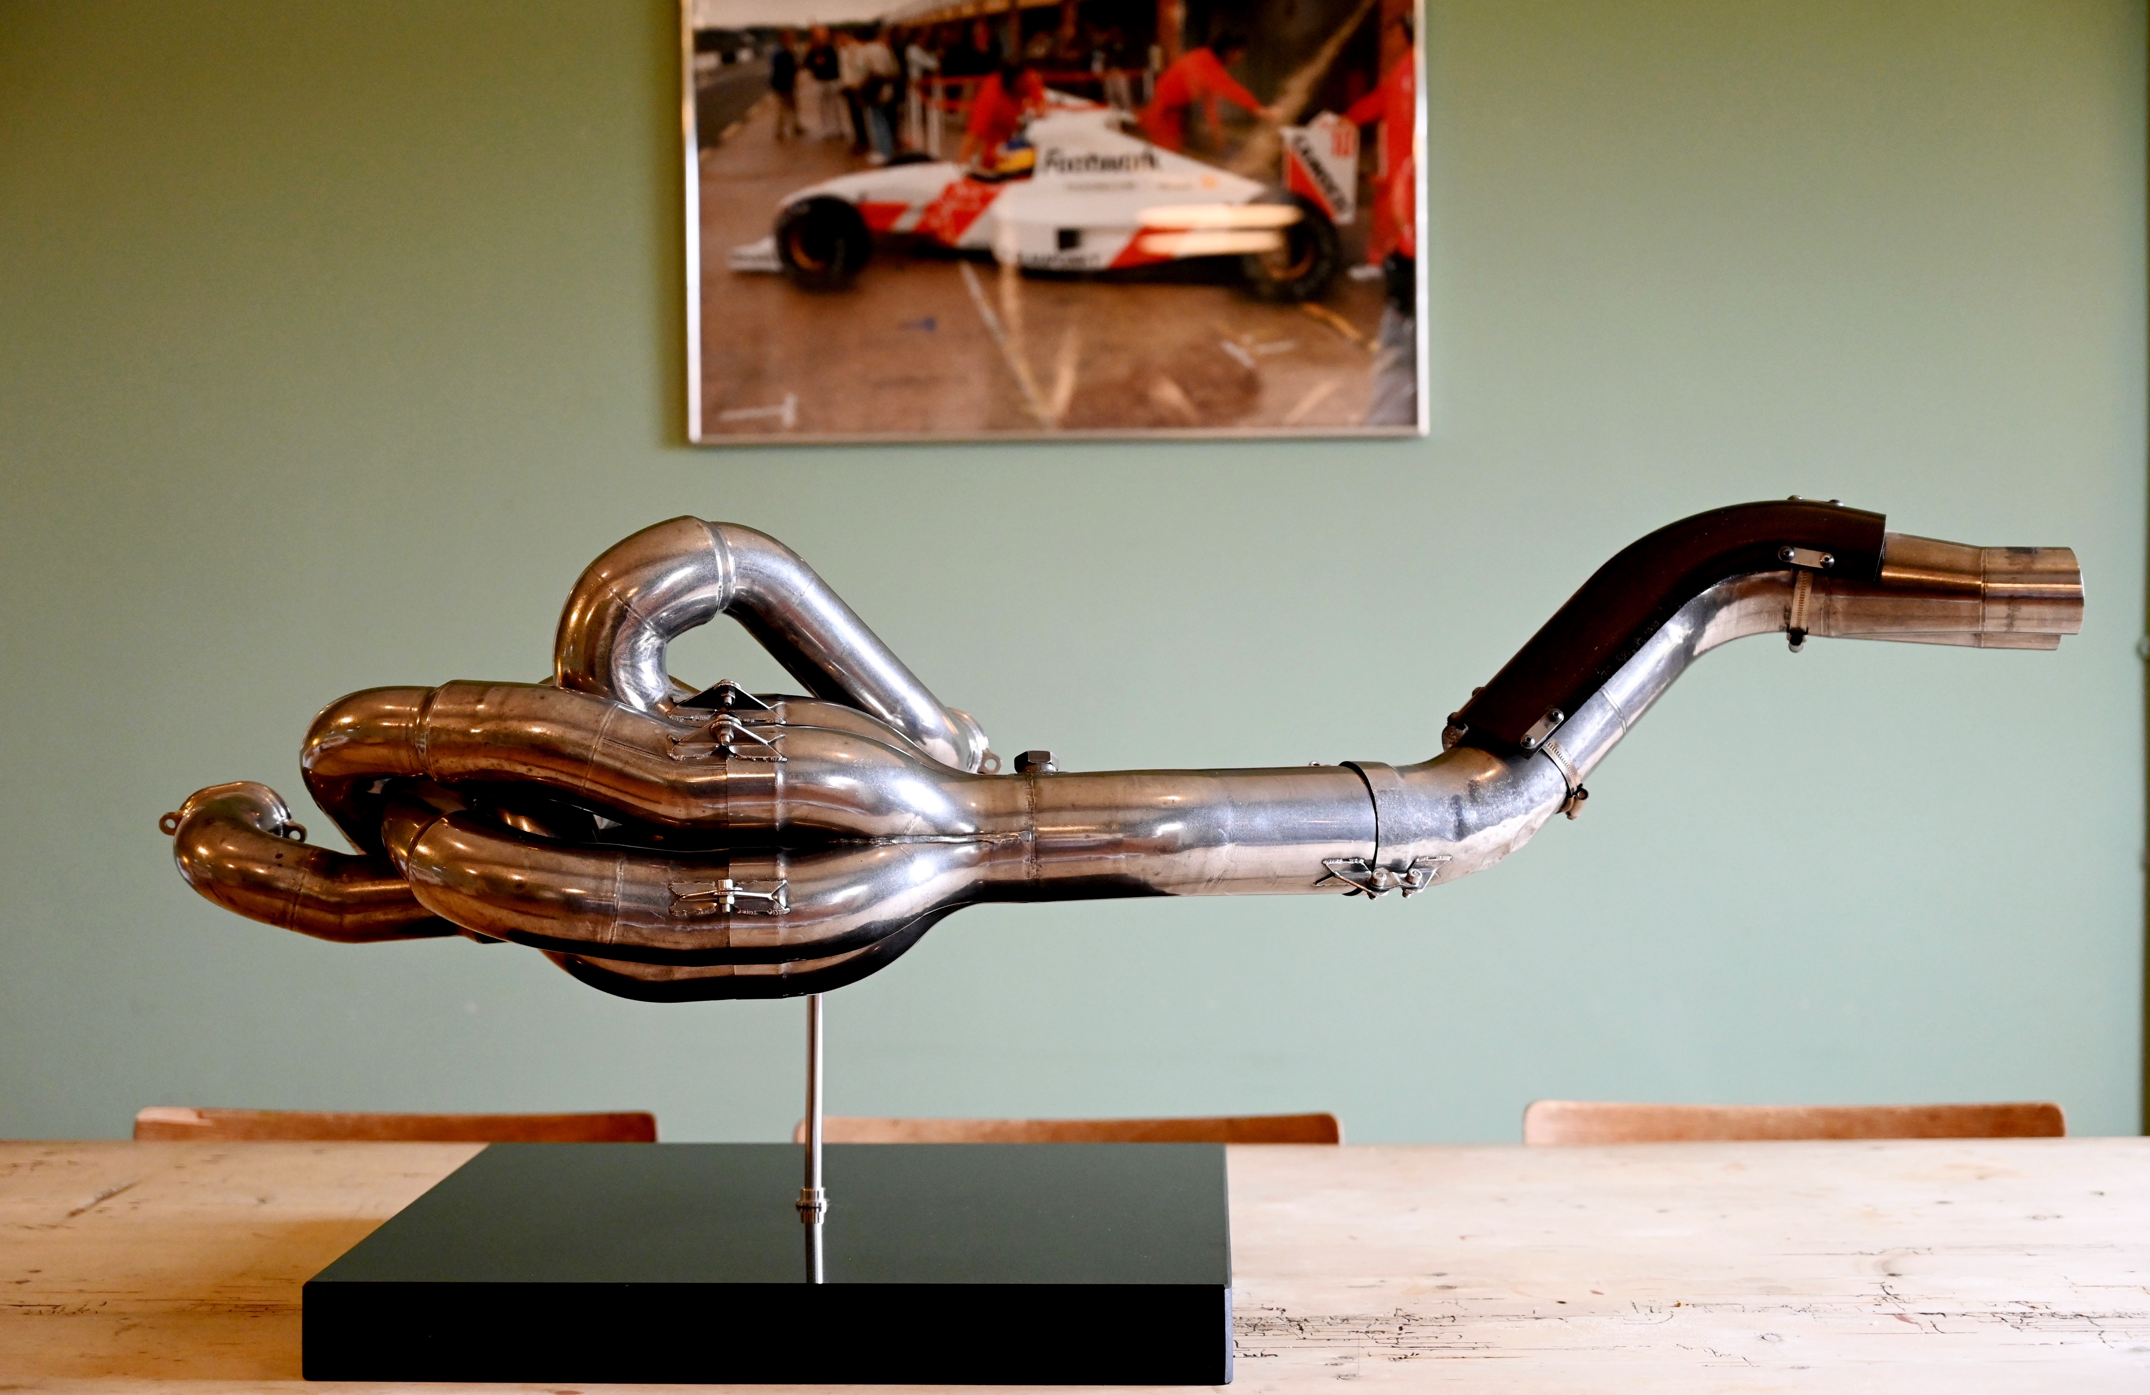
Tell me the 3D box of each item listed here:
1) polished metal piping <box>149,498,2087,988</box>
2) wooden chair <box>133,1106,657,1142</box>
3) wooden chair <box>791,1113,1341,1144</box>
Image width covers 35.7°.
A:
[{"bbox_3d":[0.012,0.032,1.940,1.110,0.285,0.270,0,2,3],"label":"polished metal piping"},{"bbox_3d":[-0.515,0.706,2.345,0.420,0.780,0.490,0,2,-1],"label":"wooden chair"},{"bbox_3d":[-0.006,0.700,2.270,0.420,0.780,0.490,0,2,0],"label":"wooden chair"}]

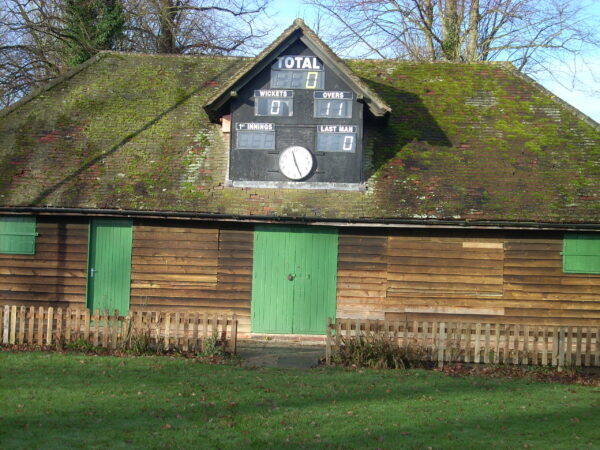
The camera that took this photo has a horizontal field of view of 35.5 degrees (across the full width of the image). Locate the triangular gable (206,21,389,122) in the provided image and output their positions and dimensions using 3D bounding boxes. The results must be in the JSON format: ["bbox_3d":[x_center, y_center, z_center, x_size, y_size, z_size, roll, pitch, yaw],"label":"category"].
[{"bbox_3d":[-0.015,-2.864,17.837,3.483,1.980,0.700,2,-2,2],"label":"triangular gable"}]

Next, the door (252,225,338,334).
[{"bbox_3d":[-0.083,1.044,17.439,1.582,2.004,0.080,2,-2,2],"label":"door"}]

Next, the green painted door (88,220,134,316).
[{"bbox_3d":[-3.563,0.907,17.567,0.820,2.033,0.080,2,-2,2],"label":"green painted door"}]

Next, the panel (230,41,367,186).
[{"bbox_3d":[-0.049,-2.116,17.811,2.508,2.788,0.100,2,-2,2],"label":"panel"}]

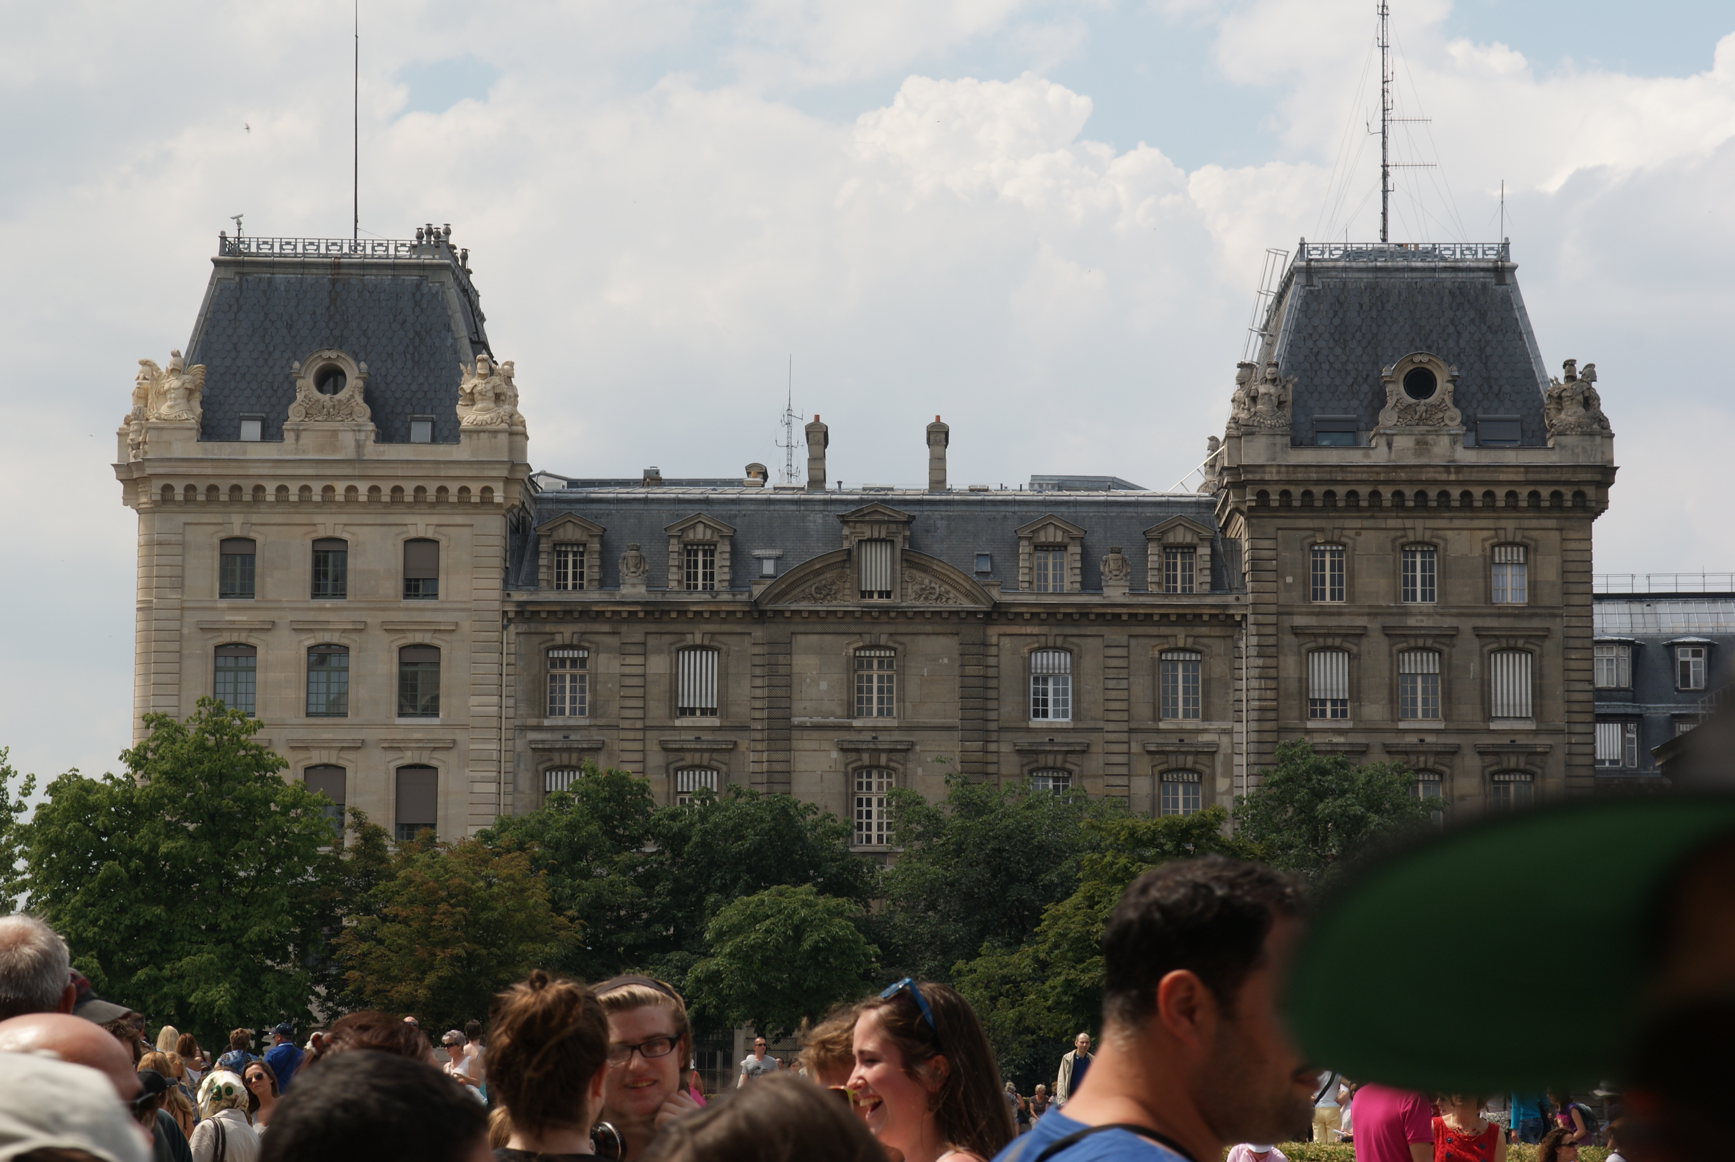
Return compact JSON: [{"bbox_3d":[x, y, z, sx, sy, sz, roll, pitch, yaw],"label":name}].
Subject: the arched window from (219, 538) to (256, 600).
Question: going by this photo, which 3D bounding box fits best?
[{"bbox_3d":[-21.101,-0.409,145.531,1.227,2.083,0.300,0,-6,0],"label":"arched window"}]

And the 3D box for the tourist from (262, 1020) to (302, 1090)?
[{"bbox_3d":[-6.724,5.956,49.907,0.540,1.750,0.360,3,-7,-27],"label":"tourist"}]

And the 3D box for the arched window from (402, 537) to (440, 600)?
[{"bbox_3d":[-15.086,-0.390,146.899,1.238,2.075,0.300,0,-6,0],"label":"arched window"}]

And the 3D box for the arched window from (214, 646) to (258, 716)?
[{"bbox_3d":[-20.617,3.250,141.737,1.370,2.350,0.300,0,-6,0],"label":"arched window"}]

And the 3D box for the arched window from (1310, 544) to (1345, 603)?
[{"bbox_3d":[15.416,-0.236,145.365,1.184,1.962,0.300,0,-6,0],"label":"arched window"}]

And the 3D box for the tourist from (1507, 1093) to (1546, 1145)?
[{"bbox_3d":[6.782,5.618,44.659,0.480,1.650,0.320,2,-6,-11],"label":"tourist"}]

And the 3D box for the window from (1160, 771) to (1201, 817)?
[{"bbox_3d":[10.296,7.551,142.790,1.380,2.630,0.300,0,-6,0],"label":"window"}]

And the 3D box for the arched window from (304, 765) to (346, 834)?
[{"bbox_3d":[-17.642,7.306,141.291,1.370,2.670,0.300,0,-6,0],"label":"arched window"}]

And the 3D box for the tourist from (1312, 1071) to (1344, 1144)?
[{"bbox_3d":[5.279,6.132,49.911,0.480,1.680,0.340,0,-6,6],"label":"tourist"}]

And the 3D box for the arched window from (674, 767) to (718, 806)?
[{"bbox_3d":[-5.775,7.648,147.233,1.457,2.619,0.300,0,-6,0],"label":"arched window"}]

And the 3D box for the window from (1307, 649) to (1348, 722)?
[{"bbox_3d":[15.374,3.467,144.970,1.425,2.328,0.300,0,-6,0],"label":"window"}]

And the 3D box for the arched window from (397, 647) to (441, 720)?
[{"bbox_3d":[-16.256,3.690,157.693,1.600,2.665,0.280,0,-6,0],"label":"arched window"}]

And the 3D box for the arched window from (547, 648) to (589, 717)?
[{"bbox_3d":[-10.188,3.444,147.689,1.429,2.427,0.300,0,-6,0],"label":"arched window"}]

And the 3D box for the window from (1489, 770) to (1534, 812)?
[{"bbox_3d":[20.994,7.472,141.296,1.370,2.600,0.300,0,-6,0],"label":"window"}]

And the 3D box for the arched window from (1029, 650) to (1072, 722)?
[{"bbox_3d":[6.047,3.463,143.239,1.360,2.380,0.300,0,-6,0],"label":"arched window"}]

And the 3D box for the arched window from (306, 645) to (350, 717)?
[{"bbox_3d":[-18.006,3.351,145.117,1.423,2.453,0.300,0,-6,0],"label":"arched window"}]

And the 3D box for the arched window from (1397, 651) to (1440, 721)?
[{"bbox_3d":[20.010,3.814,157.699,1.575,2.517,0.280,0,-6,0],"label":"arched window"}]

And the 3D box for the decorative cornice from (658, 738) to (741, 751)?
[{"bbox_3d":[-6.180,6.041,159.659,2.990,0.474,0.420,0,-6,0],"label":"decorative cornice"}]

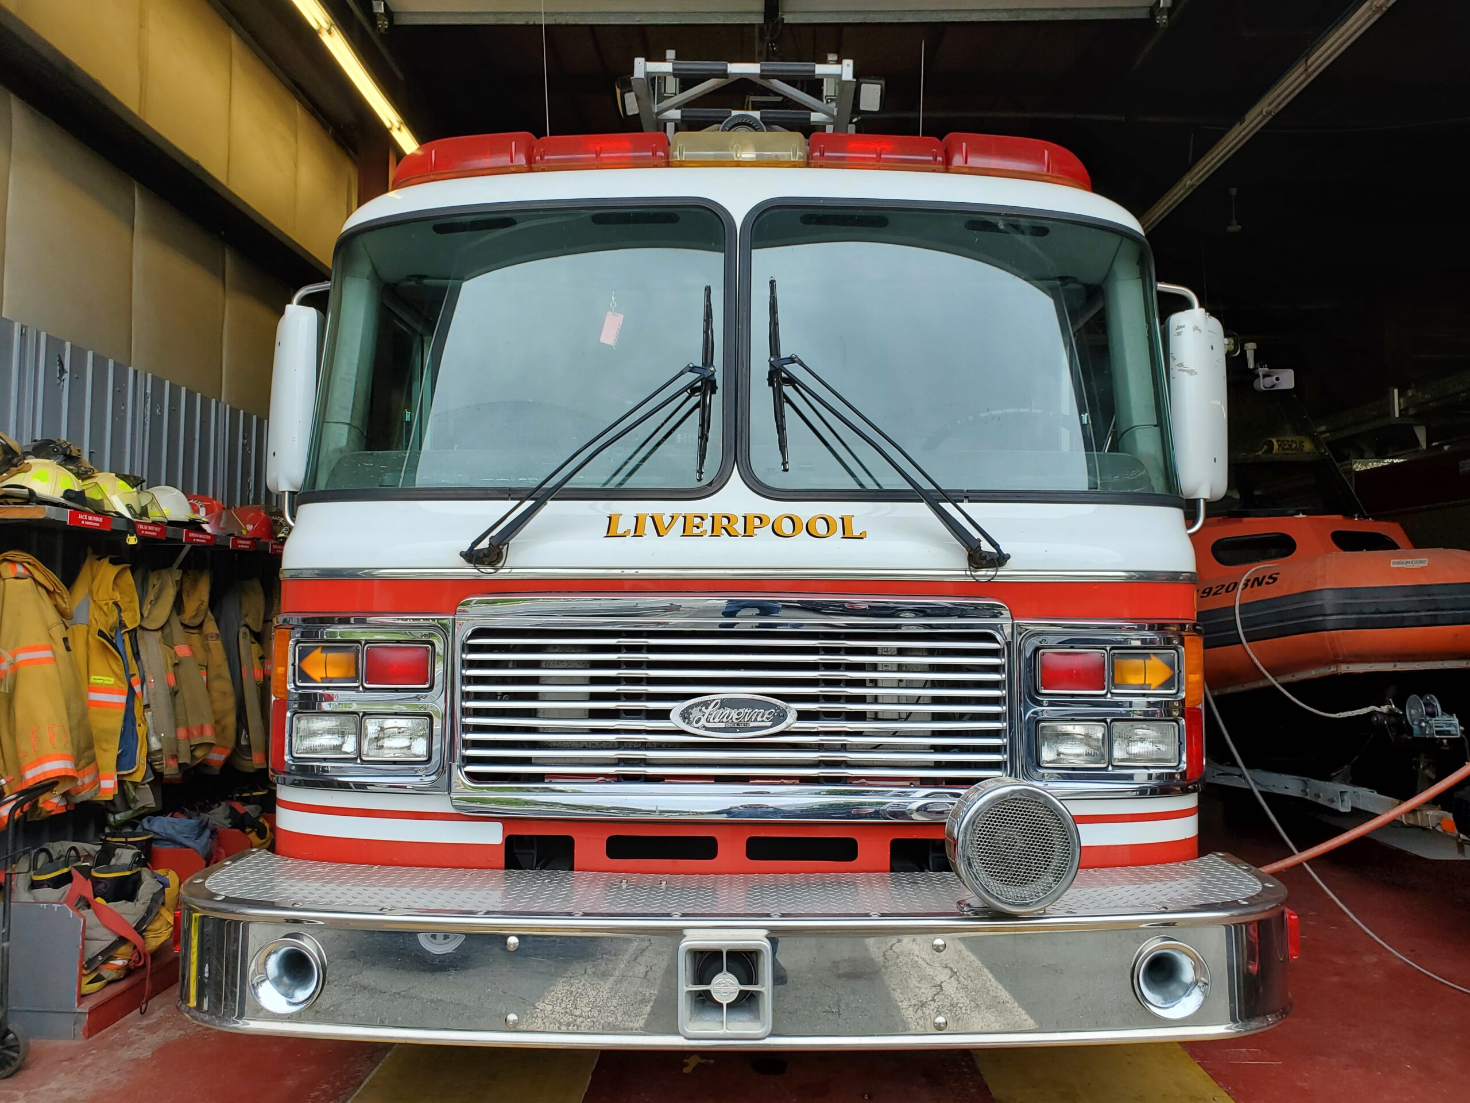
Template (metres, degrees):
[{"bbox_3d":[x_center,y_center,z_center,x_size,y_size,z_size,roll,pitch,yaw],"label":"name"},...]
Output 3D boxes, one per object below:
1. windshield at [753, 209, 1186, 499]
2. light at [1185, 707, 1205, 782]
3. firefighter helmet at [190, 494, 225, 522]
[{"bbox_3d":[0.586,-0.520,2.912,1.109,0.784,0.190,1,-10,-7],"label":"windshield"},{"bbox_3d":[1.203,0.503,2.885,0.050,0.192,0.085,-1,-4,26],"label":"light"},{"bbox_3d":[-2.474,-0.192,5.200,0.330,0.185,0.260,1,-3,-8],"label":"firefighter helmet"}]

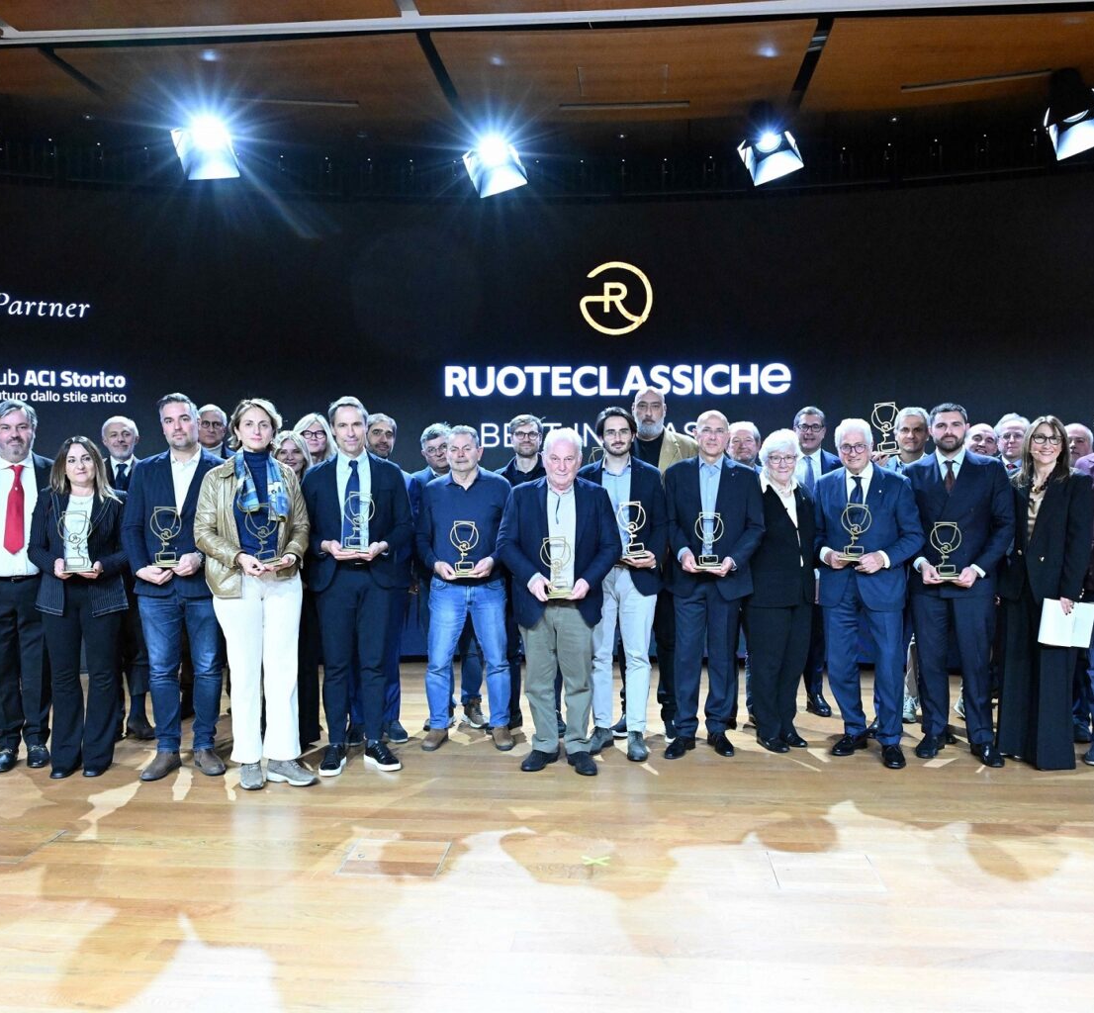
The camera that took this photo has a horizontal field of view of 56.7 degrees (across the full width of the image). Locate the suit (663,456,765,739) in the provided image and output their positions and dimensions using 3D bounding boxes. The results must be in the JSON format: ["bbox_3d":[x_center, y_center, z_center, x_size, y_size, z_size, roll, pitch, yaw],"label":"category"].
[{"bbox_3d":[0.854,0.469,5.148,0.530,1.444,0.360,1,3,10],"label":"suit"}]

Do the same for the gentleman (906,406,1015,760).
[{"bbox_3d":[2.079,0.367,5.060,0.530,1.758,0.430,1,3,24],"label":"gentleman"}]

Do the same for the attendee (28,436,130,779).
[{"bbox_3d":[-2.270,0.470,4.911,0.454,1.615,0.380,-1,4,-19],"label":"attendee"}]

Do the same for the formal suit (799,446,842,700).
[{"bbox_3d":[1.572,0.393,5.995,0.520,1.488,0.320,0,2,13],"label":"formal suit"}]

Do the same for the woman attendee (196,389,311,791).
[{"bbox_3d":[-1.350,0.384,4.659,0.540,1.762,0.440,-1,2,-19],"label":"woman attendee"}]

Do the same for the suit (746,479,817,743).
[{"bbox_3d":[1.248,0.531,5.323,0.444,1.375,0.310,-1,4,-12],"label":"suit"}]

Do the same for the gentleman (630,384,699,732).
[{"bbox_3d":[0.578,0.290,5.524,0.530,1.865,0.360,0,3,8],"label":"gentleman"}]

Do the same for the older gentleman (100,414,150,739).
[{"bbox_3d":[-2.339,0.364,5.599,0.501,1.732,0.360,-1,4,-18],"label":"older gentleman"}]

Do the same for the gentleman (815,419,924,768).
[{"bbox_3d":[1.625,0.406,5.083,0.540,1.677,0.430,1,3,20],"label":"gentleman"}]

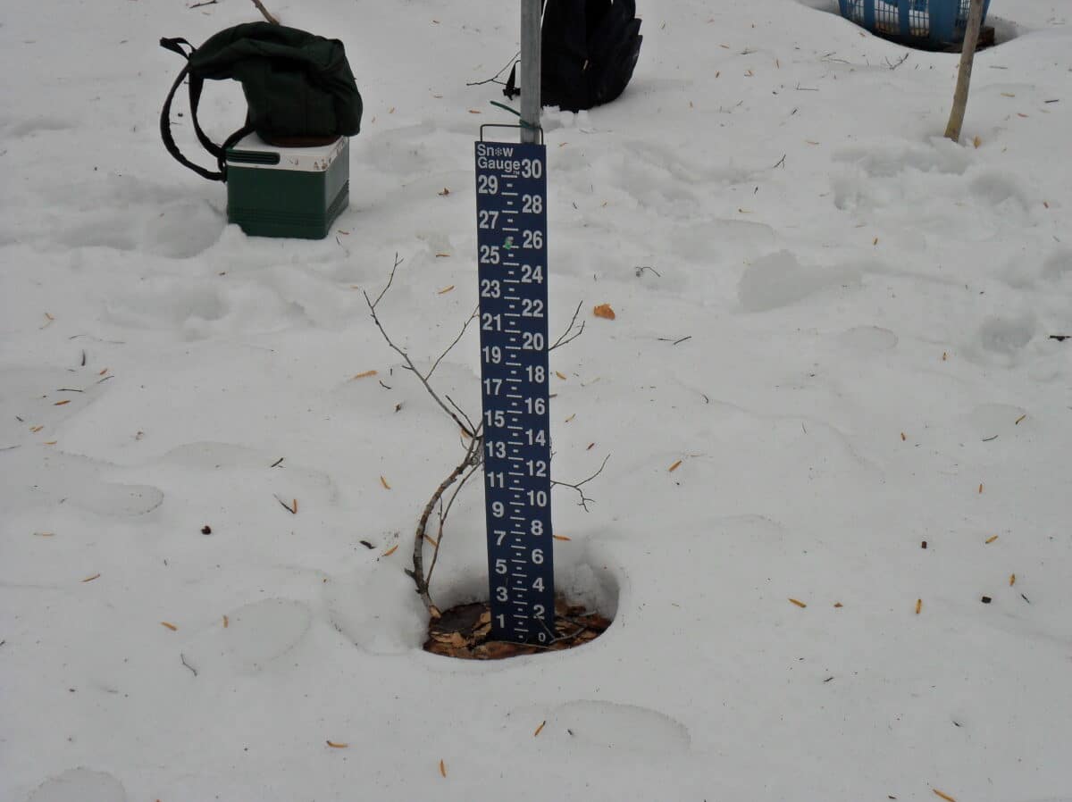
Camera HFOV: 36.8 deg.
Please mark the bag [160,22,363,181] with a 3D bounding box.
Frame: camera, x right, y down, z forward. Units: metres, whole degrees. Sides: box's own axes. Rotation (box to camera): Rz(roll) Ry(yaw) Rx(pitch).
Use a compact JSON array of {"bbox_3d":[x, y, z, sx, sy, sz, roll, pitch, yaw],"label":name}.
[{"bbox_3d":[-0.633,-0.700,3.759,0.440,0.295,0.260,3,28,5],"label":"bag"}]

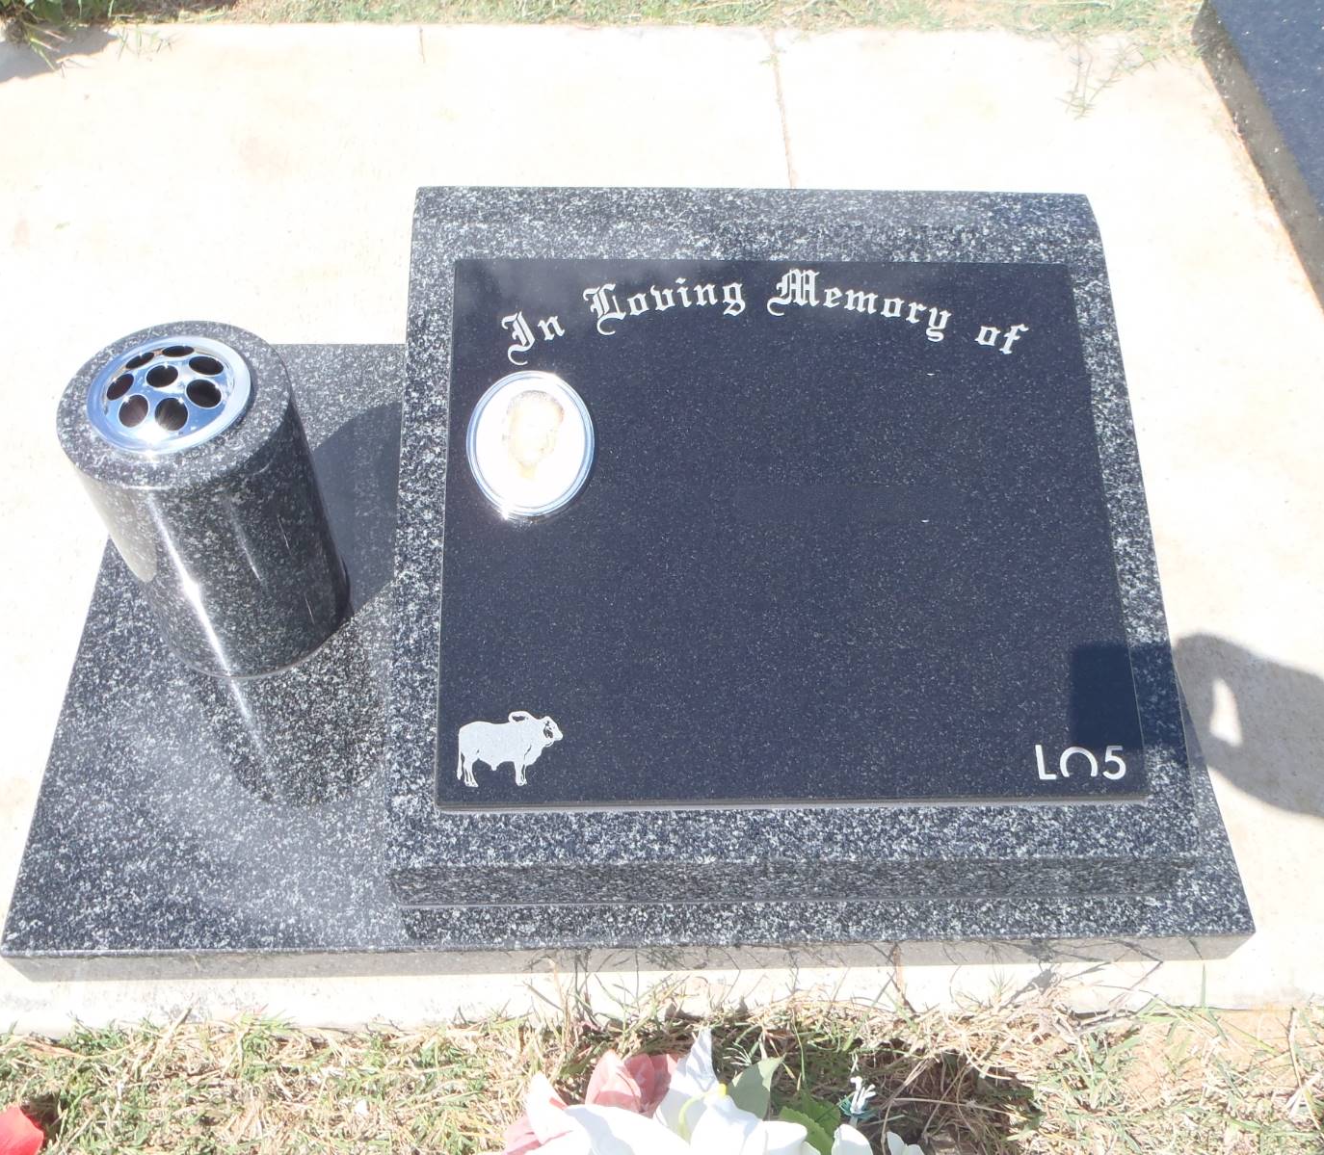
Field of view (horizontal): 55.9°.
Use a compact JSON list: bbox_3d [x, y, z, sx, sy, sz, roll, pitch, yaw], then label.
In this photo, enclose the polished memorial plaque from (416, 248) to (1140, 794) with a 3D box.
[{"bbox_3d":[0.084,-0.043,0.906,0.474,0.025,0.415,0,71,-3],"label":"polished memorial plaque"}]

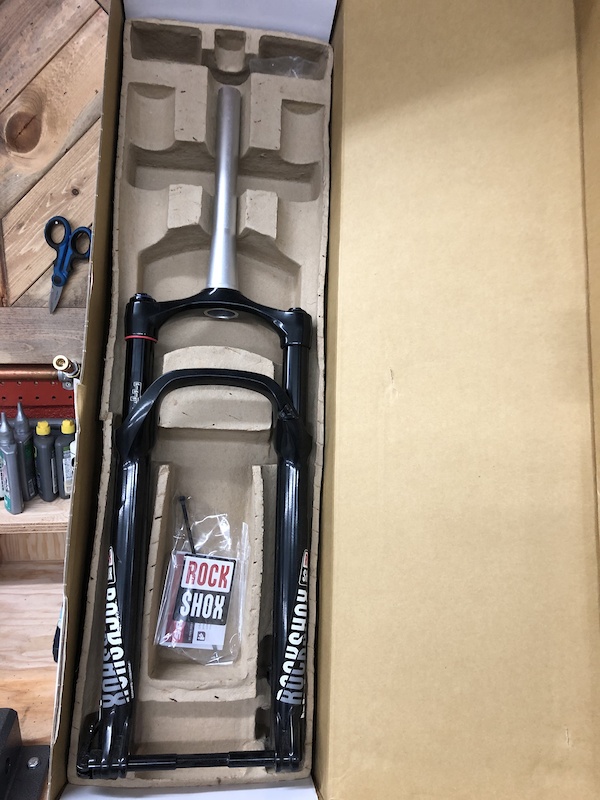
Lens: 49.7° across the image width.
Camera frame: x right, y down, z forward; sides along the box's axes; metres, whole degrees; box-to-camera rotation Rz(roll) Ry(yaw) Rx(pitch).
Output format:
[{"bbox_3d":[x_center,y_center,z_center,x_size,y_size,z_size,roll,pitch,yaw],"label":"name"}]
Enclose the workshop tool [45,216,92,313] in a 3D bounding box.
[{"bbox_3d":[-0.328,-0.185,0.911,0.071,0.137,0.014,11,13,-5],"label":"workshop tool"}]

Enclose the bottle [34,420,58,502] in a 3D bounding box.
[{"bbox_3d":[-0.373,0.088,0.952,0.029,0.122,0.042,-3,14,-14],"label":"bottle"}]

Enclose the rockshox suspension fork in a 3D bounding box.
[{"bbox_3d":[-0.100,0.002,0.734,0.237,0.788,0.108,3,-6,-9],"label":"rockshox suspension fork"}]

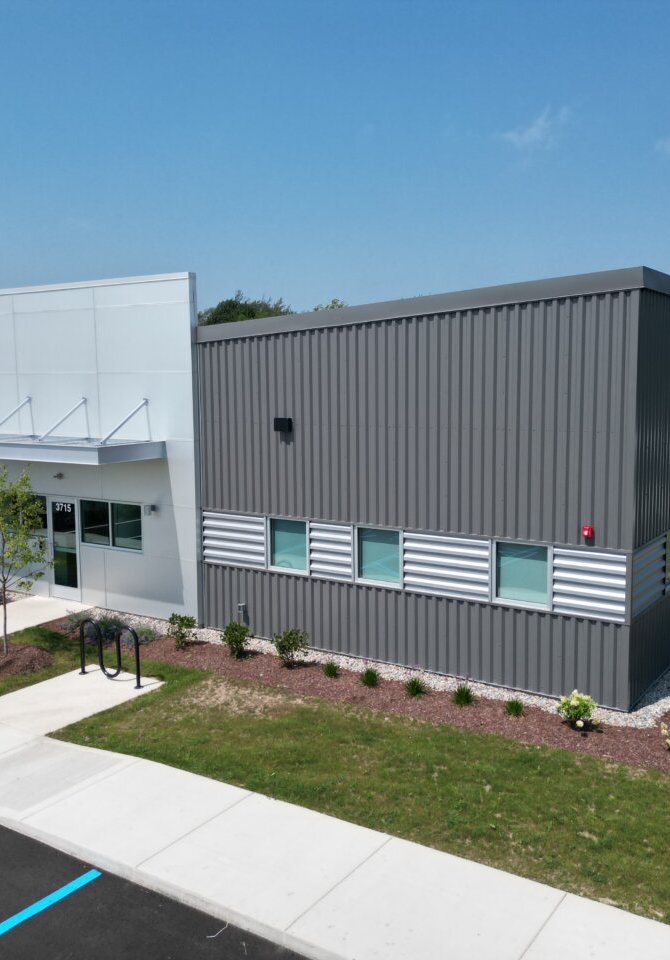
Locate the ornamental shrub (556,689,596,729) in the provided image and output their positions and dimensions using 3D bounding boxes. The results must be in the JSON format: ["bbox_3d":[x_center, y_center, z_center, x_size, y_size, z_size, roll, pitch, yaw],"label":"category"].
[{"bbox_3d":[3.232,3.019,11.829,0.520,0.443,0.500,1,7,16],"label":"ornamental shrub"}]

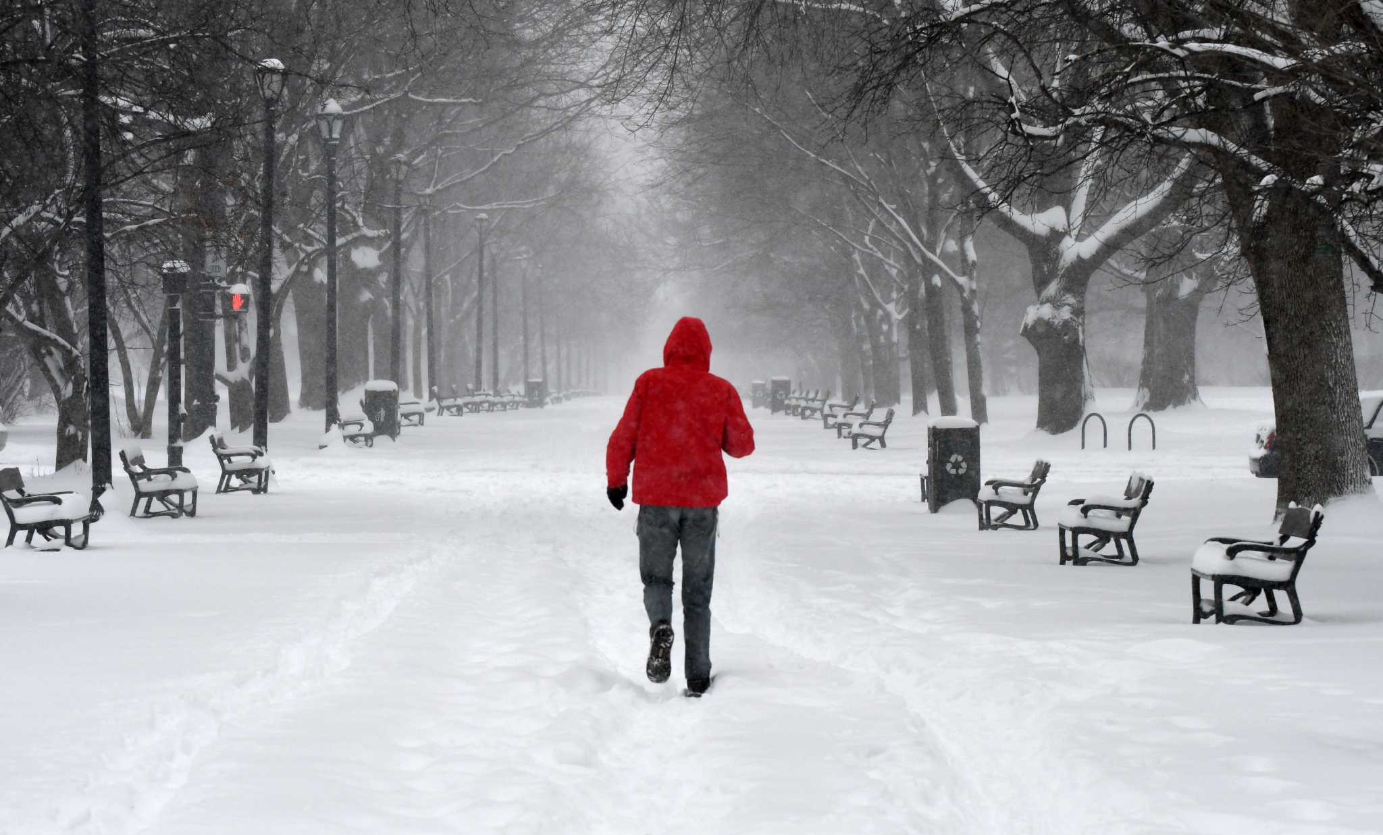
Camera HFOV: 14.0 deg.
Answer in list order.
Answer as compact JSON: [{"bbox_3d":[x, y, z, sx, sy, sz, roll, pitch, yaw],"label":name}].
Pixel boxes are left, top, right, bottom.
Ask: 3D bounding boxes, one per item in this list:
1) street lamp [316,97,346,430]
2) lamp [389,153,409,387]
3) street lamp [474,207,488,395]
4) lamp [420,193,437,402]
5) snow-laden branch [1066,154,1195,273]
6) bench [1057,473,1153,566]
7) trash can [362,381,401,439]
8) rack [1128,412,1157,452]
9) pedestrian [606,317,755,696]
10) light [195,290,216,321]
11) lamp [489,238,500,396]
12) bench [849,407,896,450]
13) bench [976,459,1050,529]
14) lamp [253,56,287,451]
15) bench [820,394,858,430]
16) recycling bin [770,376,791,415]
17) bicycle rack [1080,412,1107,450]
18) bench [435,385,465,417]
[{"bbox_3d":[-6.103,-2.532,95.500,0.480,5.795,0.480,0,0,0],"label":"street lamp"},{"bbox_3d":[-6.119,-2.699,118.000,0.420,5.669,0.420,0,1,0],"label":"lamp"},{"bbox_3d":[-7.052,-3.781,189.000,0.480,6.050,0.480,0,0,0],"label":"street lamp"},{"bbox_3d":[-7.268,-3.255,156.000,0.480,6.000,0.480,0,0,0],"label":"lamp"},{"bbox_3d":[8.711,-4.052,112.000,2.550,2.350,1.100,0,0,0],"label":"snow-laden branch"},{"bbox_3d":[3.386,0.816,46.245,0.679,0.770,1.500,0,1,0],"label":"bench"},{"bbox_3d":[-5.501,-0.105,100.000,0.570,1.090,0.570,0,0,0],"label":"trash can"},{"bbox_3d":[7.420,0.249,93.000,0.480,0.680,0.060,0,1,0],"label":"rack"},{"bbox_3d":[-0.053,0.420,26.600,0.700,1.790,0.620,0,0,-1],"label":"pedestrian"},{"bbox_3d":[-8.343,-1.940,97.000,0.360,0.460,0.360,0,0,0],"label":"light"},{"bbox_3d":[-6.791,-3.359,195.000,0.420,5.599,0.420,0,1,0],"label":"lamp"},{"bbox_3d":[3.131,0.216,98.000,0.700,0.800,1.700,0,0,0],"label":"bench"},{"bbox_3d":[3.303,0.772,57.945,0.673,0.770,1.500,0,1,0],"label":"bench"},{"bbox_3d":[-5.895,-2.156,78.500,0.480,5.755,0.480,0,0,0],"label":"lamp"},{"bbox_3d":[2.963,-0.111,112.745,0.707,0.760,1.500,0,1,0],"label":"bench"},{"bbox_3d":[2.738,-0.626,172.000,0.600,1.130,0.620,0,0,0],"label":"recycling bin"},{"bbox_3d":[6.989,0.316,98.000,0.060,0.800,0.630,0,0,44],"label":"bicycle rack"},{"bbox_3d":[-5.859,-0.353,136.700,0.680,0.800,1.550,0,0,0],"label":"bench"}]

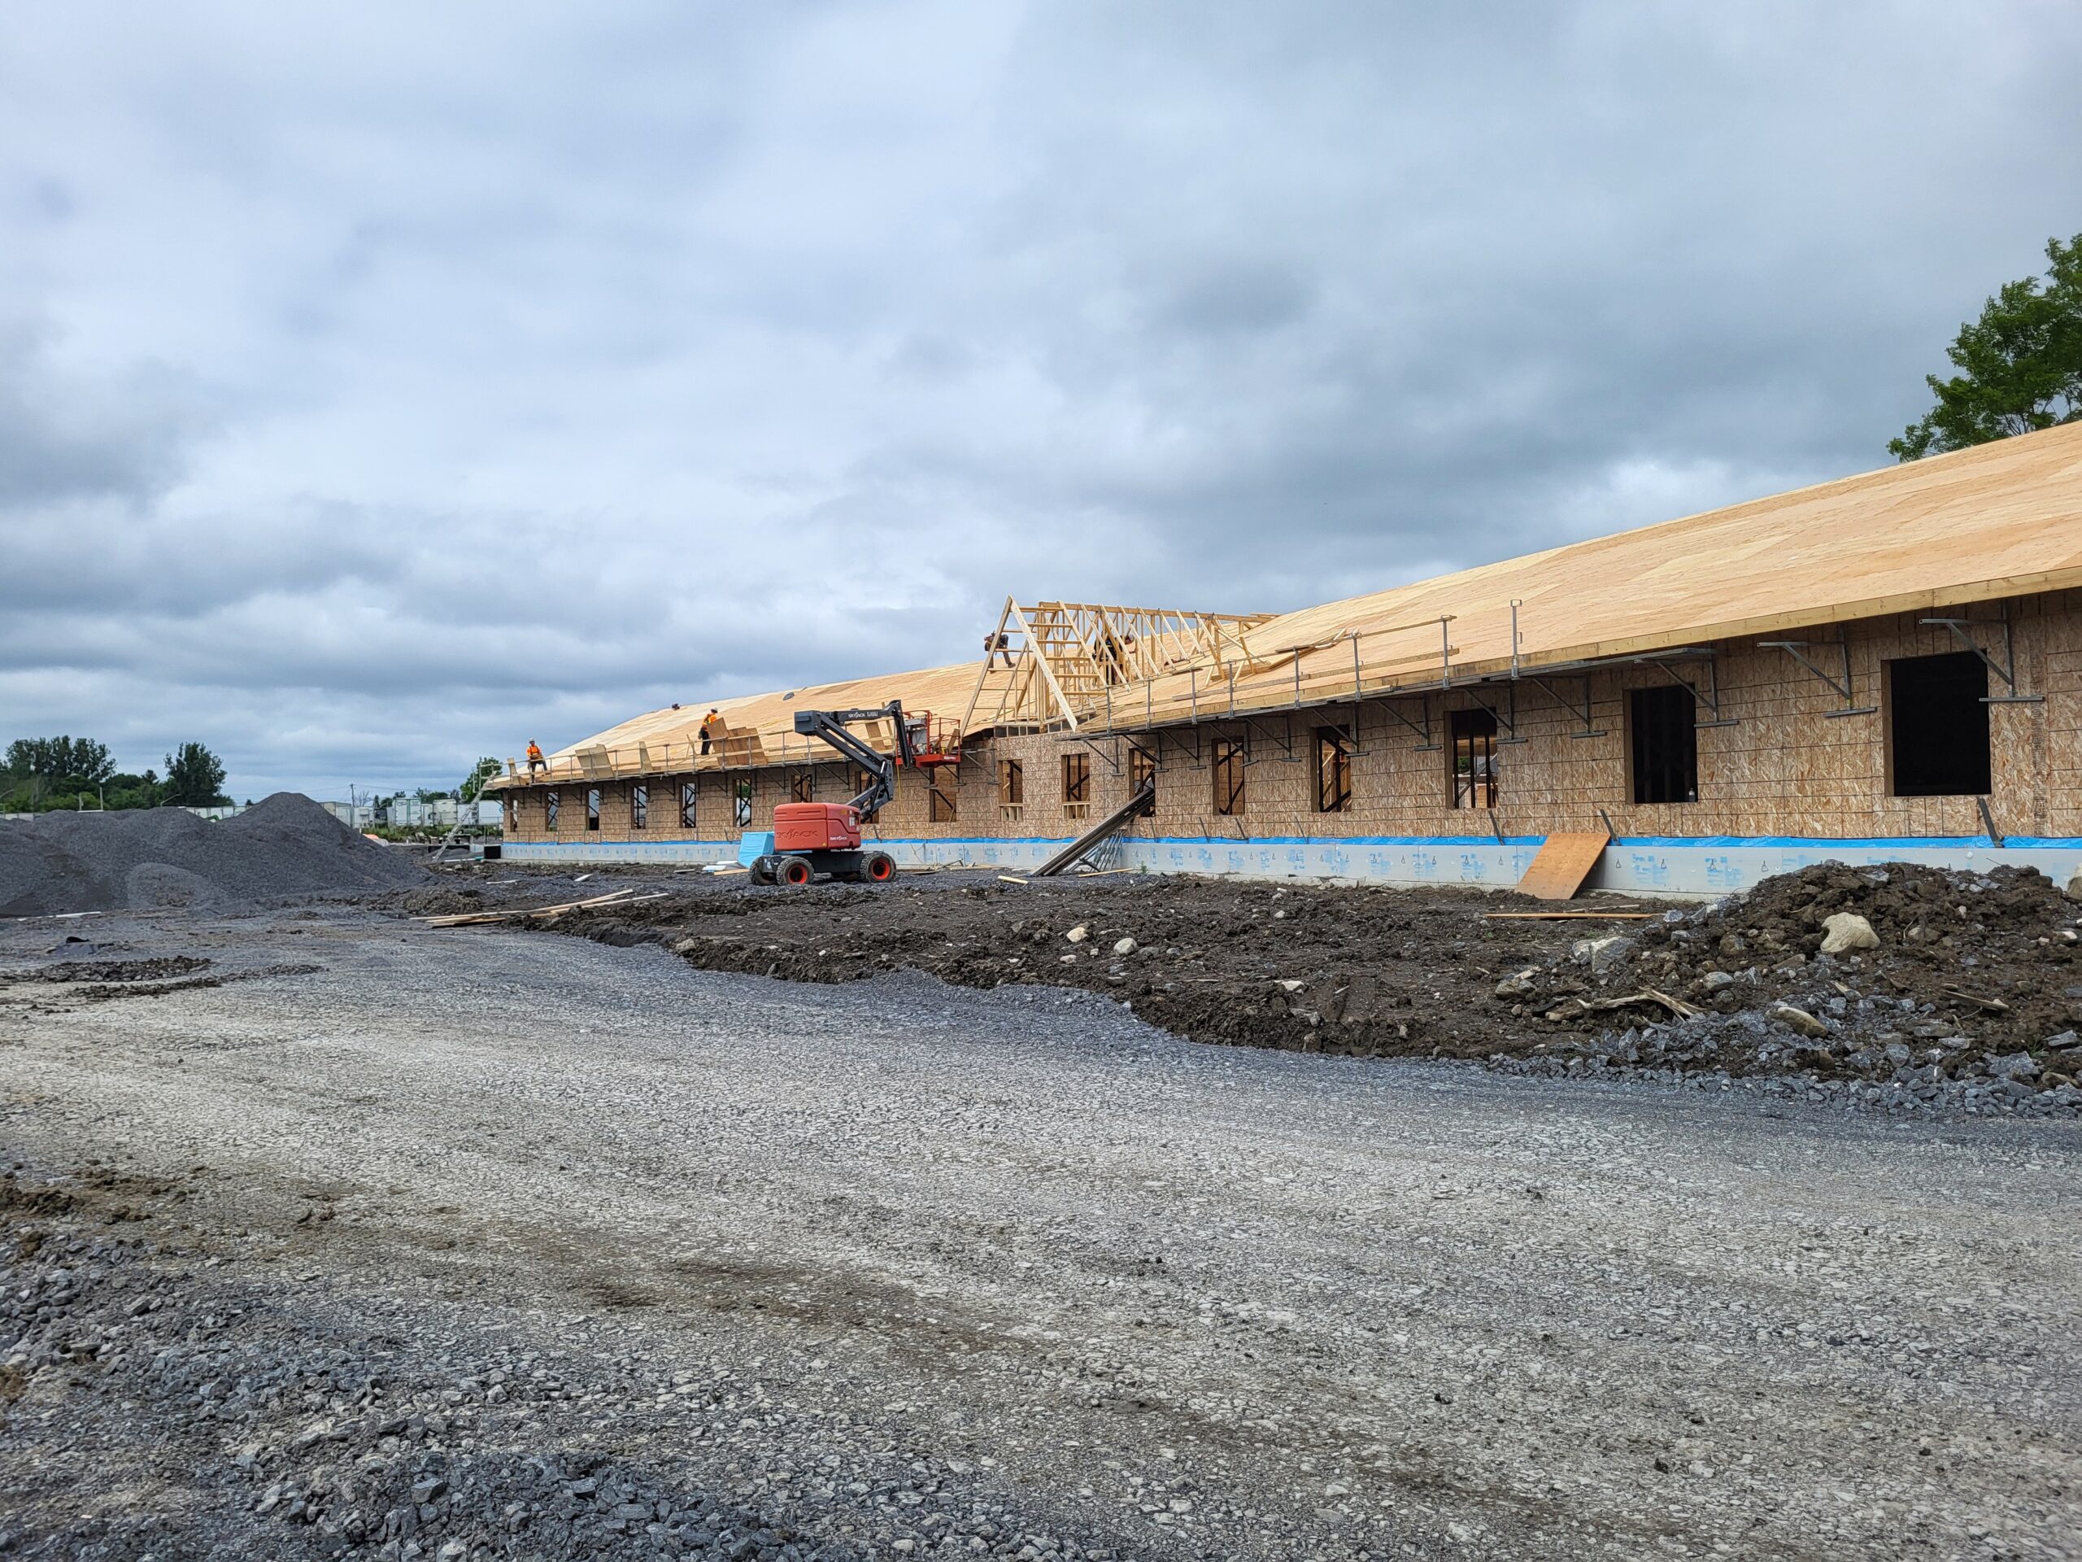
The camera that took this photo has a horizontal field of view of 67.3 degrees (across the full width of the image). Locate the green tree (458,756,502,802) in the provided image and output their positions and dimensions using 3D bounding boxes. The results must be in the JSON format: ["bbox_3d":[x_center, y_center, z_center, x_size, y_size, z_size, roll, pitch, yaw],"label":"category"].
[{"bbox_3d":[-70.900,1.800,198.000,6.600,9.800,6.600,-1,-2,0],"label":"green tree"}]

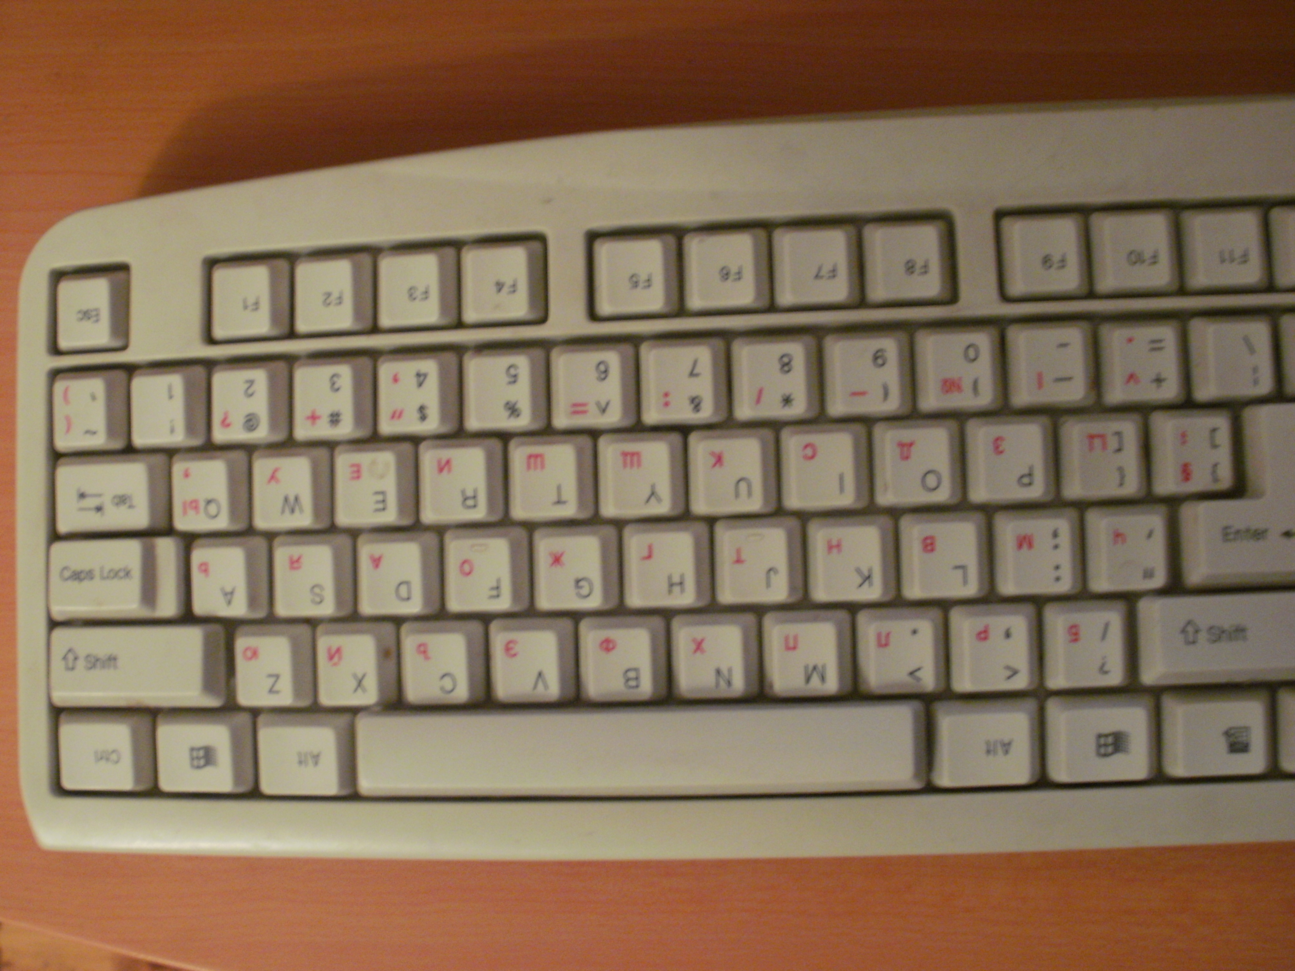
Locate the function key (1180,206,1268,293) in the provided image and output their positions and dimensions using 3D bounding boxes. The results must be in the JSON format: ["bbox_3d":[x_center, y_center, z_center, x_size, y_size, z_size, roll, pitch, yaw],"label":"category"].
[{"bbox_3d":[0.118,-0.049,0.336,0.017,0.008,0.018,-2,85,7],"label":"function key"}]

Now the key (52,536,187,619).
[{"bbox_3d":[-0.116,0.020,0.356,0.031,0.008,0.018,-2,85,7],"label":"key"}]

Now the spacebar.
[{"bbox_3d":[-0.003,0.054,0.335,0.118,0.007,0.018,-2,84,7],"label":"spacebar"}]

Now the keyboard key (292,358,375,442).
[{"bbox_3d":[-0.068,-0.019,0.350,0.018,0.007,0.018,-2,86,7],"label":"keyboard key"}]

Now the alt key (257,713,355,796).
[{"bbox_3d":[-0.073,0.057,0.345,0.022,0.007,0.018,-2,86,7],"label":"alt key"}]

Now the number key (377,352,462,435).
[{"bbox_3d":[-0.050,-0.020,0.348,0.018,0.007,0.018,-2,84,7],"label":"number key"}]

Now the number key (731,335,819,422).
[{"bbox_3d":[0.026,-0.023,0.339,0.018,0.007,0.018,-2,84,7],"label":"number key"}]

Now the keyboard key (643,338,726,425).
[{"bbox_3d":[0.007,-0.022,0.345,0.018,0.008,0.018,-2,85,7],"label":"keyboard key"}]

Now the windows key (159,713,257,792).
[{"bbox_3d":[-0.096,0.057,0.353,0.022,0.008,0.018,-2,85,7],"label":"windows key"}]

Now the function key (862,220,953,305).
[{"bbox_3d":[0.054,-0.047,0.343,0.018,0.008,0.018,-2,85,7],"label":"function key"}]

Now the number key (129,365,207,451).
[{"bbox_3d":[-0.105,-0.017,0.358,0.017,0.008,0.018,-2,85,7],"label":"number key"}]

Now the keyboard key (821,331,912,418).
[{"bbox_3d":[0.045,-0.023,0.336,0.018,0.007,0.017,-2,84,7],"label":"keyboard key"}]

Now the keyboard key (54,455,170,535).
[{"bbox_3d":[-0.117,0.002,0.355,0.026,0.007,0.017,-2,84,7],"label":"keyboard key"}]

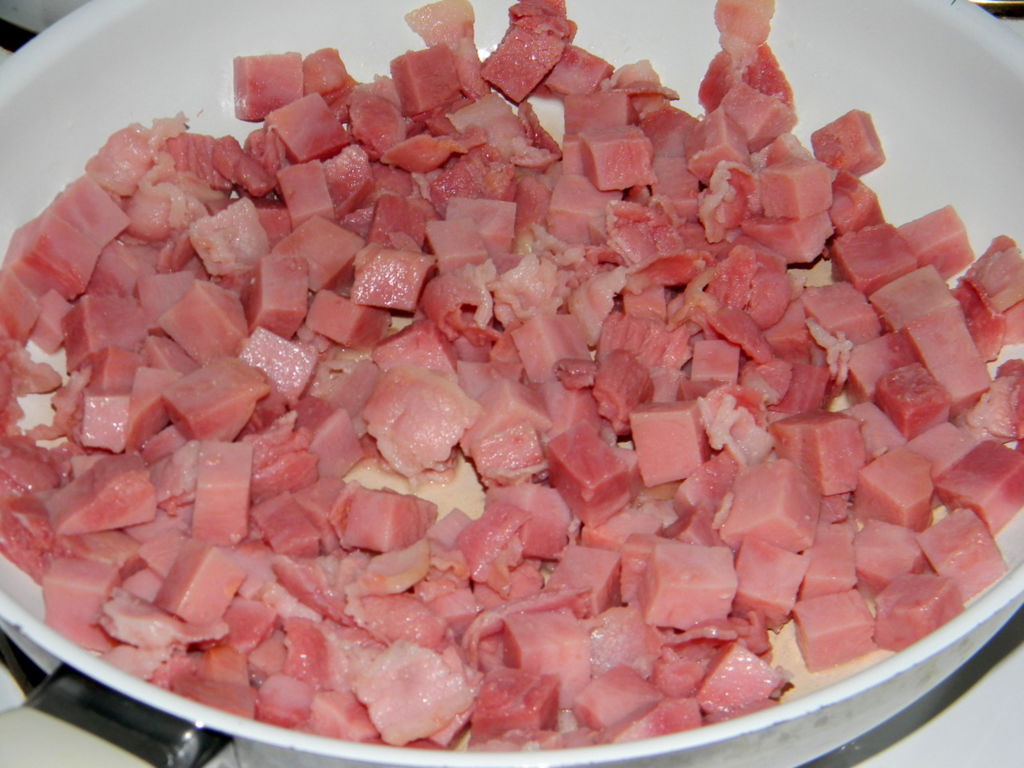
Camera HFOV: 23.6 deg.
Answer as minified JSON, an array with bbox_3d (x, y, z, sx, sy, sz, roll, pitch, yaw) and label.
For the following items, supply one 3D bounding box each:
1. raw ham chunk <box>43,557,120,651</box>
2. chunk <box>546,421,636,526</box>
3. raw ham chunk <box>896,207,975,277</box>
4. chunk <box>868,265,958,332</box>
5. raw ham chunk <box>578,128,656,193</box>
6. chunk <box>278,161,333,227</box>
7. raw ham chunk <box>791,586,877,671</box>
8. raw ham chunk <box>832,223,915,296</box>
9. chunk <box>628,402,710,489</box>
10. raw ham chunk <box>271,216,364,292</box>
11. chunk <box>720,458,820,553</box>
[{"bbox_3d":[-0.090,0.046,0.511,0.014,0.014,0.013,6,18,-1],"label":"raw ham chunk"},{"bbox_3d":[0.017,0.019,0.532,0.010,0.013,0.016,-30,54,-20],"label":"chunk"},{"bbox_3d":[0.101,-0.033,0.585,0.014,0.011,0.010,-25,47,3],"label":"raw ham chunk"},{"bbox_3d":[0.093,-0.015,0.558,0.016,0.013,0.015,-25,42,-3],"label":"chunk"},{"bbox_3d":[0.025,-0.054,0.591,0.014,0.011,0.015,-8,18,-8],"label":"raw ham chunk"},{"bbox_3d":[-0.050,-0.045,0.600,0.011,0.014,0.012,-16,75,-6],"label":"chunk"},{"bbox_3d":[0.066,0.050,0.503,0.013,0.011,0.009,-15,46,-2],"label":"raw ham chunk"},{"bbox_3d":[0.085,-0.026,0.577,0.014,0.014,0.014,-20,54,-12],"label":"raw ham chunk"},{"bbox_3d":[0.035,0.012,0.538,0.013,0.015,0.014,-8,8,11],"label":"chunk"},{"bbox_3d":[-0.046,-0.030,0.580,0.015,0.008,0.016,27,50,26],"label":"raw ham chunk"},{"bbox_3d":[0.055,0.027,0.516,0.013,0.014,0.015,-14,45,34],"label":"chunk"}]

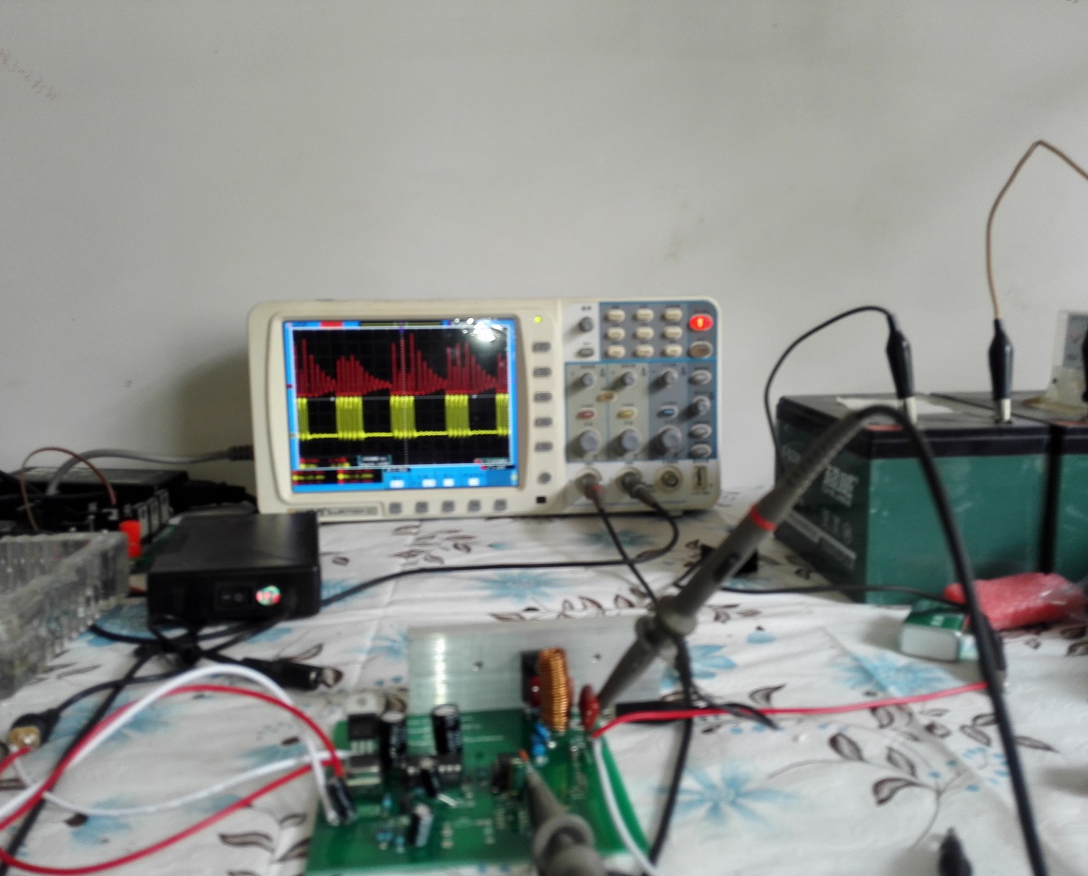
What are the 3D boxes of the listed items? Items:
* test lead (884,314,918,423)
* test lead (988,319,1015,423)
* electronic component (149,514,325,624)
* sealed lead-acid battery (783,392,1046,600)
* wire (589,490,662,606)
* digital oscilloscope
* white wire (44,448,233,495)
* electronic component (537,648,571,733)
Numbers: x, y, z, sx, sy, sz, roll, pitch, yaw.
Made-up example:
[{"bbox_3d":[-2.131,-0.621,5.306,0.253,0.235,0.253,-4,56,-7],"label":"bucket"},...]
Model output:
[{"bbox_3d":[0.191,-0.036,0.504,0.013,0.060,0.011,-15,8,-2],"label":"test lead"},{"bbox_3d":[0.246,-0.035,0.508,0.013,0.056,0.011,-8,8,-3],"label":"test lead"},{"bbox_3d":[-0.177,0.073,0.558,0.085,0.027,0.132,-3,9,-13],"label":"electronic component"},{"bbox_3d":[0.215,0.031,0.576,0.099,0.097,0.151,-1,8,-4],"label":"sealed lead-acid battery"},{"bbox_3d":[0.048,0.061,0.601,0.026,0.034,0.160,-2,8,-7],"label":"wire"},{"bbox_3d":[-0.041,-0.025,0.722,0.340,0.157,0.072,-1,7,-5],"label":"digital oscilloscope"},{"bbox_3d":[-0.305,0.025,0.711,0.134,0.034,0.060,-1,8,0],"label":"white wire"},{"bbox_3d":[0.004,0.095,0.354,0.012,0.030,0.030,-7,8,-3],"label":"electronic component"}]

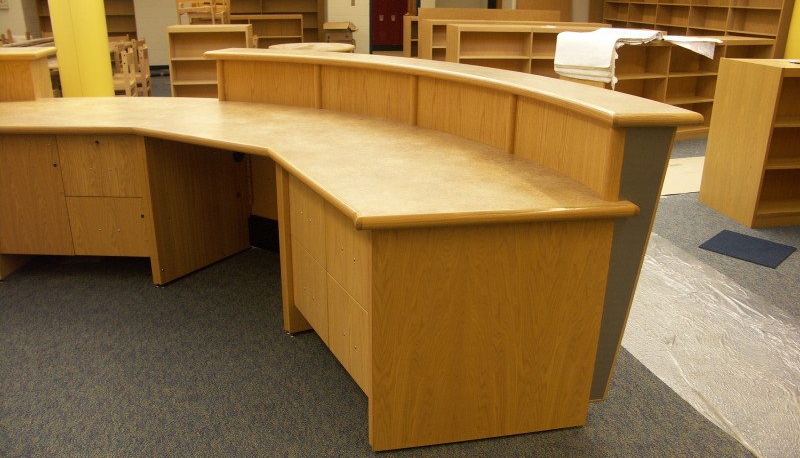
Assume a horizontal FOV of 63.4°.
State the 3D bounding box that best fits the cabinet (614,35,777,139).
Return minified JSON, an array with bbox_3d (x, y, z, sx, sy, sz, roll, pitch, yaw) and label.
[{"bbox_3d":[3.002,-1.564,7.178,2.696,1.076,0.610,-10,23,-27],"label":"cabinet"}]

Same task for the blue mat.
[{"bbox_3d":[2.182,0.116,4.049,0.445,0.010,0.455,-18,27,-42],"label":"blue mat"}]

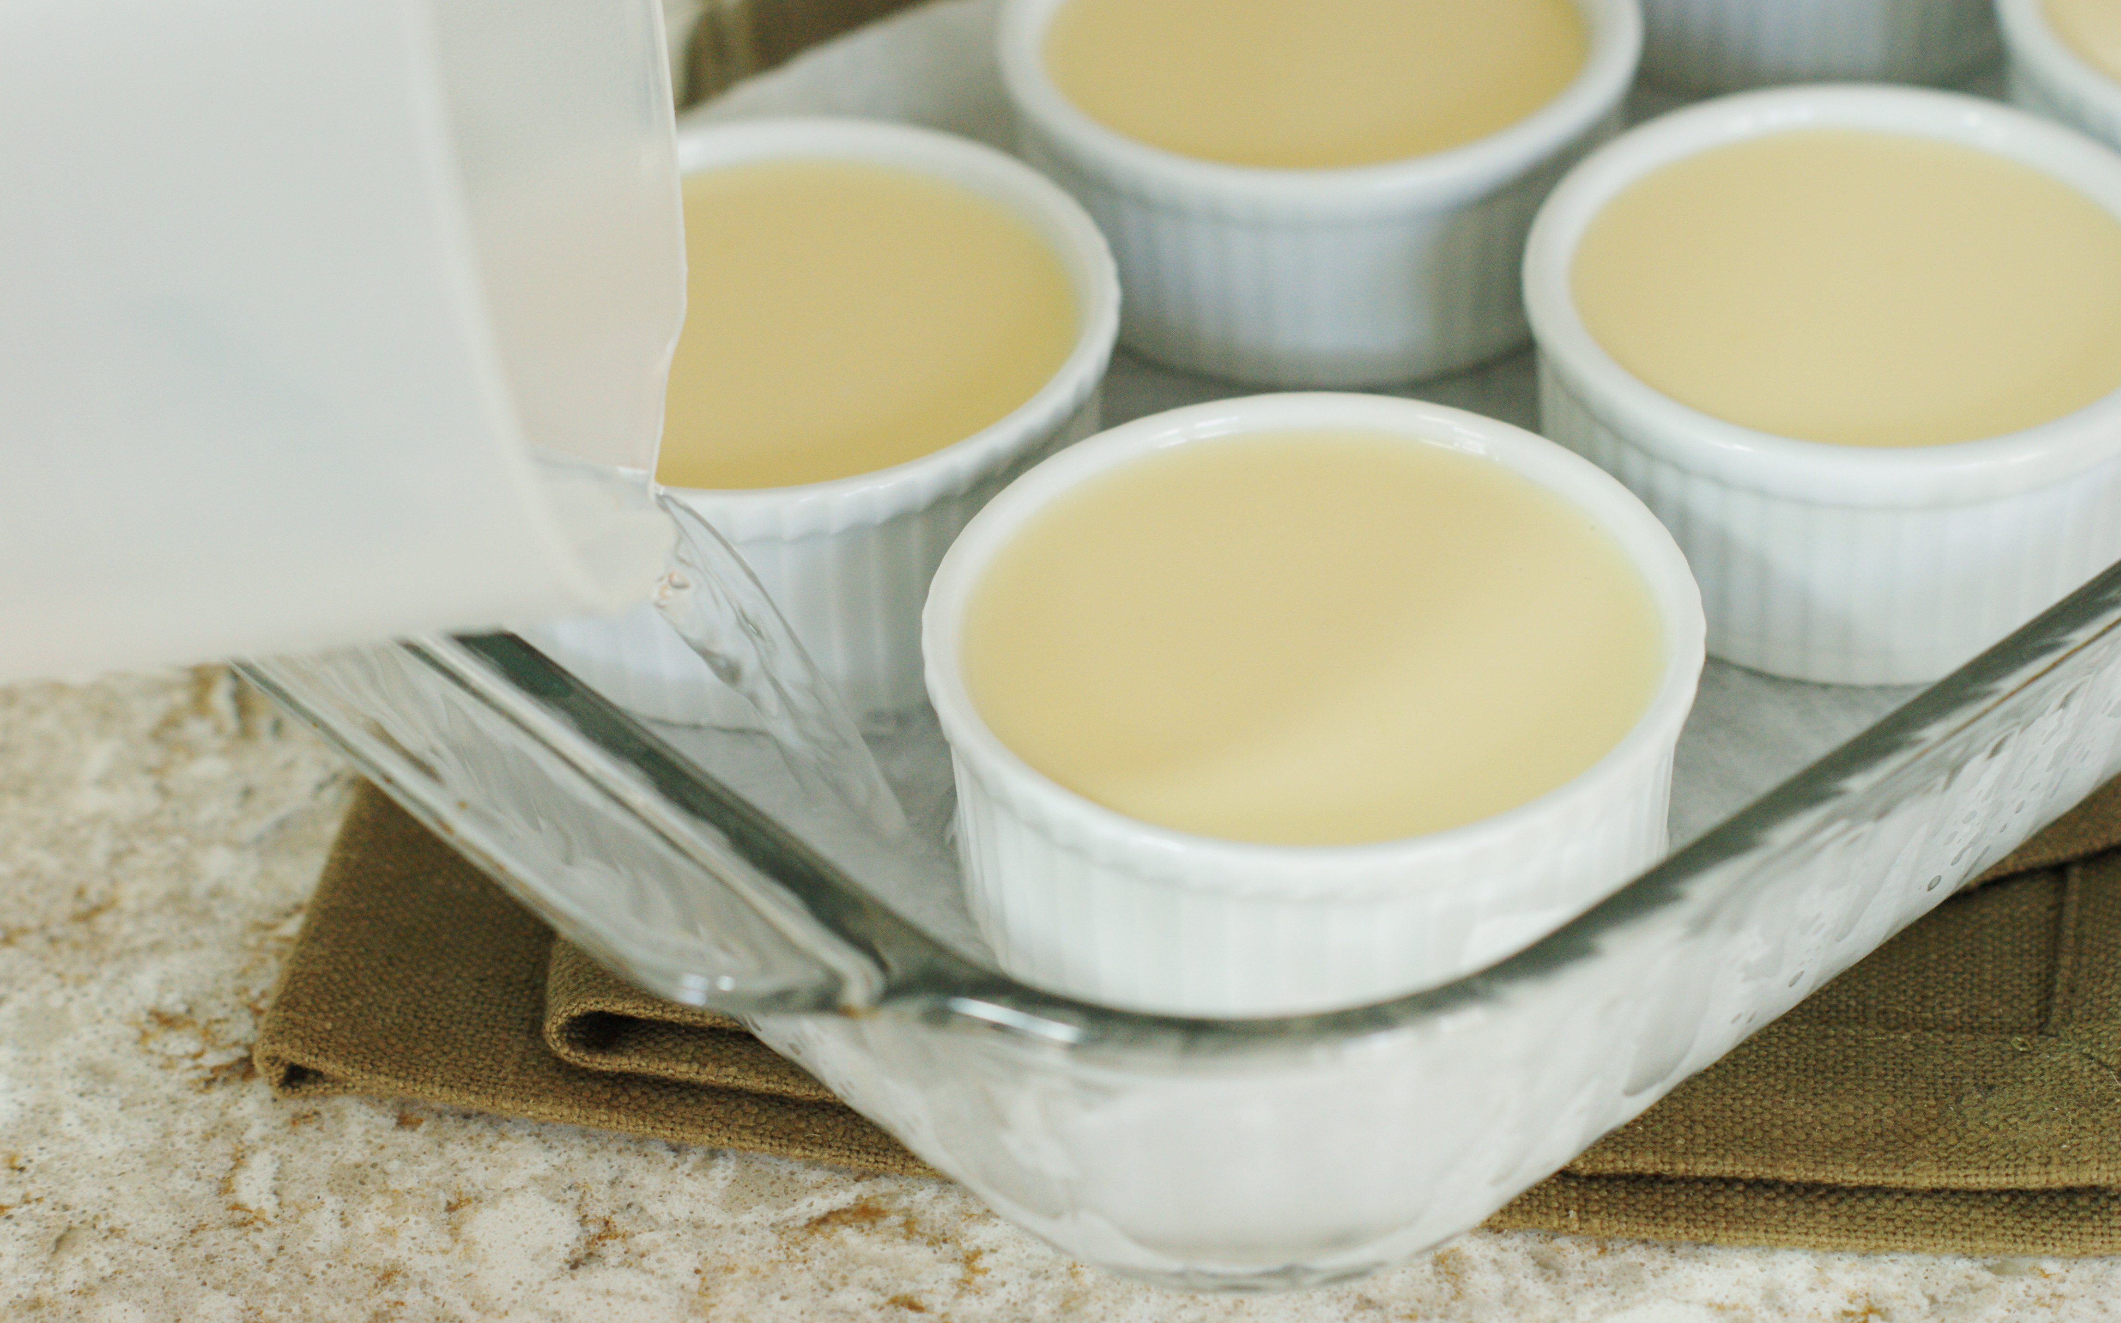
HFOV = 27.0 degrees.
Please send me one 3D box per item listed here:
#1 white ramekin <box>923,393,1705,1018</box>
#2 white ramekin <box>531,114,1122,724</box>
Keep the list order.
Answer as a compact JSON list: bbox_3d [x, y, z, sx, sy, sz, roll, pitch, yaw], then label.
[{"bbox_3d":[0.030,0.007,0.521,0.090,0.036,0.090,-2,38,0],"label":"white ramekin"},{"bbox_3d":[-0.037,-0.033,0.576,0.090,0.036,0.090,-2,38,0],"label":"white ramekin"}]

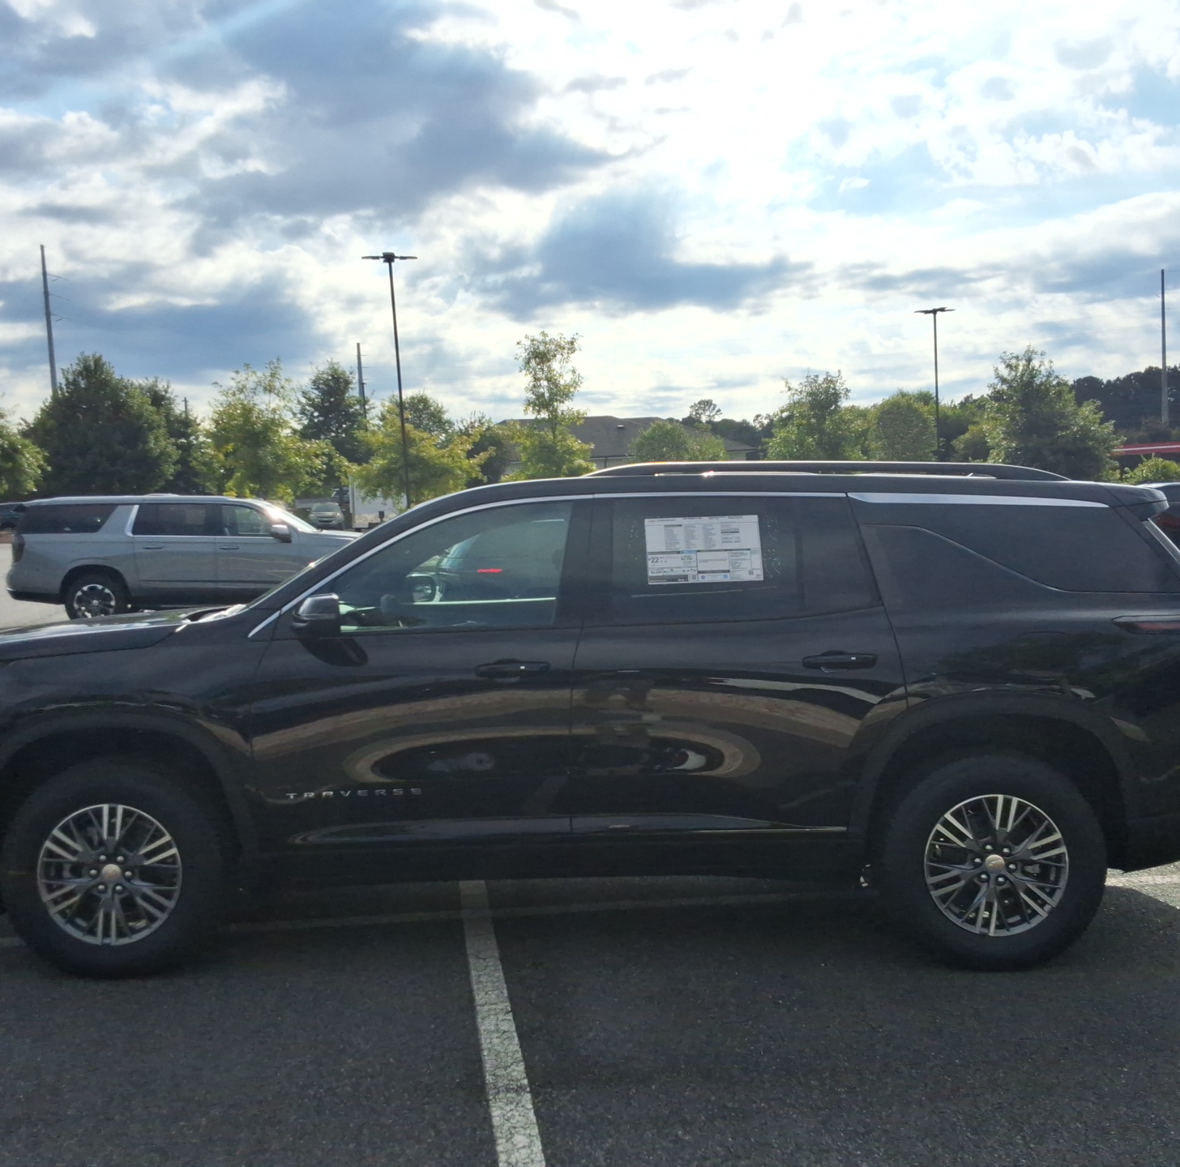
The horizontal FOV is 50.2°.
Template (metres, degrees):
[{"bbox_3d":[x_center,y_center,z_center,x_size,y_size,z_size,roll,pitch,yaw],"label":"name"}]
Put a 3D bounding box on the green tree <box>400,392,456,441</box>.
[{"bbox_3d":[-10.856,-7.765,80.000,5.200,8.900,5.200,-2,4,-7],"label":"green tree"}]

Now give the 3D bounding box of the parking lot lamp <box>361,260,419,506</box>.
[{"bbox_3d":[-5.407,-5.024,36.000,1.600,8.900,1.500,-2,4,-9],"label":"parking lot lamp"}]

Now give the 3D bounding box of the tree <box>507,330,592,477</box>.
[{"bbox_3d":[-1.473,-5.916,50.000,3.770,8.110,3.770,-3,4,0],"label":"tree"}]

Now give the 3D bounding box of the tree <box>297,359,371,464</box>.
[{"bbox_3d":[-15.030,-8.222,75.000,4.780,10.140,4.780,-3,4,0],"label":"tree"}]

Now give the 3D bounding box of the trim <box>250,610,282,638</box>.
[{"bbox_3d":[-1.140,0.143,4.422,0.116,0.092,0.030,0,5,0],"label":"trim"}]

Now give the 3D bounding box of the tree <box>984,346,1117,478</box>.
[{"bbox_3d":[20.579,-6.913,56.000,6.274,7.322,6.274,-1,5,20],"label":"tree"}]

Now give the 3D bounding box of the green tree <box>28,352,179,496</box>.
[{"bbox_3d":[-26.336,-7.562,68.000,8.472,9.898,8.472,-5,5,-21],"label":"green tree"}]

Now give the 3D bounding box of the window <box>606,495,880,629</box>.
[{"bbox_3d":[0.507,-0.089,4.409,0.955,0.445,0.180,0,5,0],"label":"window"}]

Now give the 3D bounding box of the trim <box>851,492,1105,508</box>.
[{"bbox_3d":[1.415,-0.304,4.600,0.940,0.062,0.060,-1,4,0],"label":"trim"}]

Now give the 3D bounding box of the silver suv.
[{"bbox_3d":[-5.170,-0.330,18.400,5.730,1.920,2.060,-2,4,0],"label":"silver suv"}]

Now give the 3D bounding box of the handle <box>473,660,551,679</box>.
[{"bbox_3d":[-0.264,0.295,4.330,0.260,0.062,0.060,-2,4,0],"label":"handle"}]

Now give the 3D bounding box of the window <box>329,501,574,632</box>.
[{"bbox_3d":[-0.495,-0.059,4.500,0.870,0.470,0.130,-1,4,0],"label":"window"}]

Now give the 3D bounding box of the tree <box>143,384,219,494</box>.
[{"bbox_3d":[-25.500,-7.684,78.000,5.400,9.200,5.400,-3,4,-17],"label":"tree"}]

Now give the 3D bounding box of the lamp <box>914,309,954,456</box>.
[{"bbox_3d":[14.665,-6.962,53.000,1.700,9.370,0.500,-3,4,0],"label":"lamp"}]

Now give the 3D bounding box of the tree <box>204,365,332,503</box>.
[{"bbox_3d":[-13.183,-5.424,52.000,5.270,7.480,5.270,-3,4,0],"label":"tree"}]

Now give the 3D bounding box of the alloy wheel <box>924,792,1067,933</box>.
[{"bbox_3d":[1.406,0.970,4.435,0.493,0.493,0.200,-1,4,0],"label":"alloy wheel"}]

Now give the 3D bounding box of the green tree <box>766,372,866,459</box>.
[{"bbox_3d":[9.495,-5.452,53.000,4.500,6.900,4.500,-1,4,10],"label":"green tree"}]

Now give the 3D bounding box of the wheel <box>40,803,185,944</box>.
[{"bbox_3d":[-1.666,1.006,4.463,0.500,0.500,0.180,0,5,0],"label":"wheel"}]

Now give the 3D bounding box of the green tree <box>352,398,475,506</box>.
[{"bbox_3d":[-7.207,-4.721,52.000,5.170,5.780,5.170,-3,4,0],"label":"green tree"}]

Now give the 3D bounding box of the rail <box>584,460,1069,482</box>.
[{"bbox_3d":[0.893,-0.423,4.740,1.820,0.080,0.070,-1,4,0],"label":"rail"}]

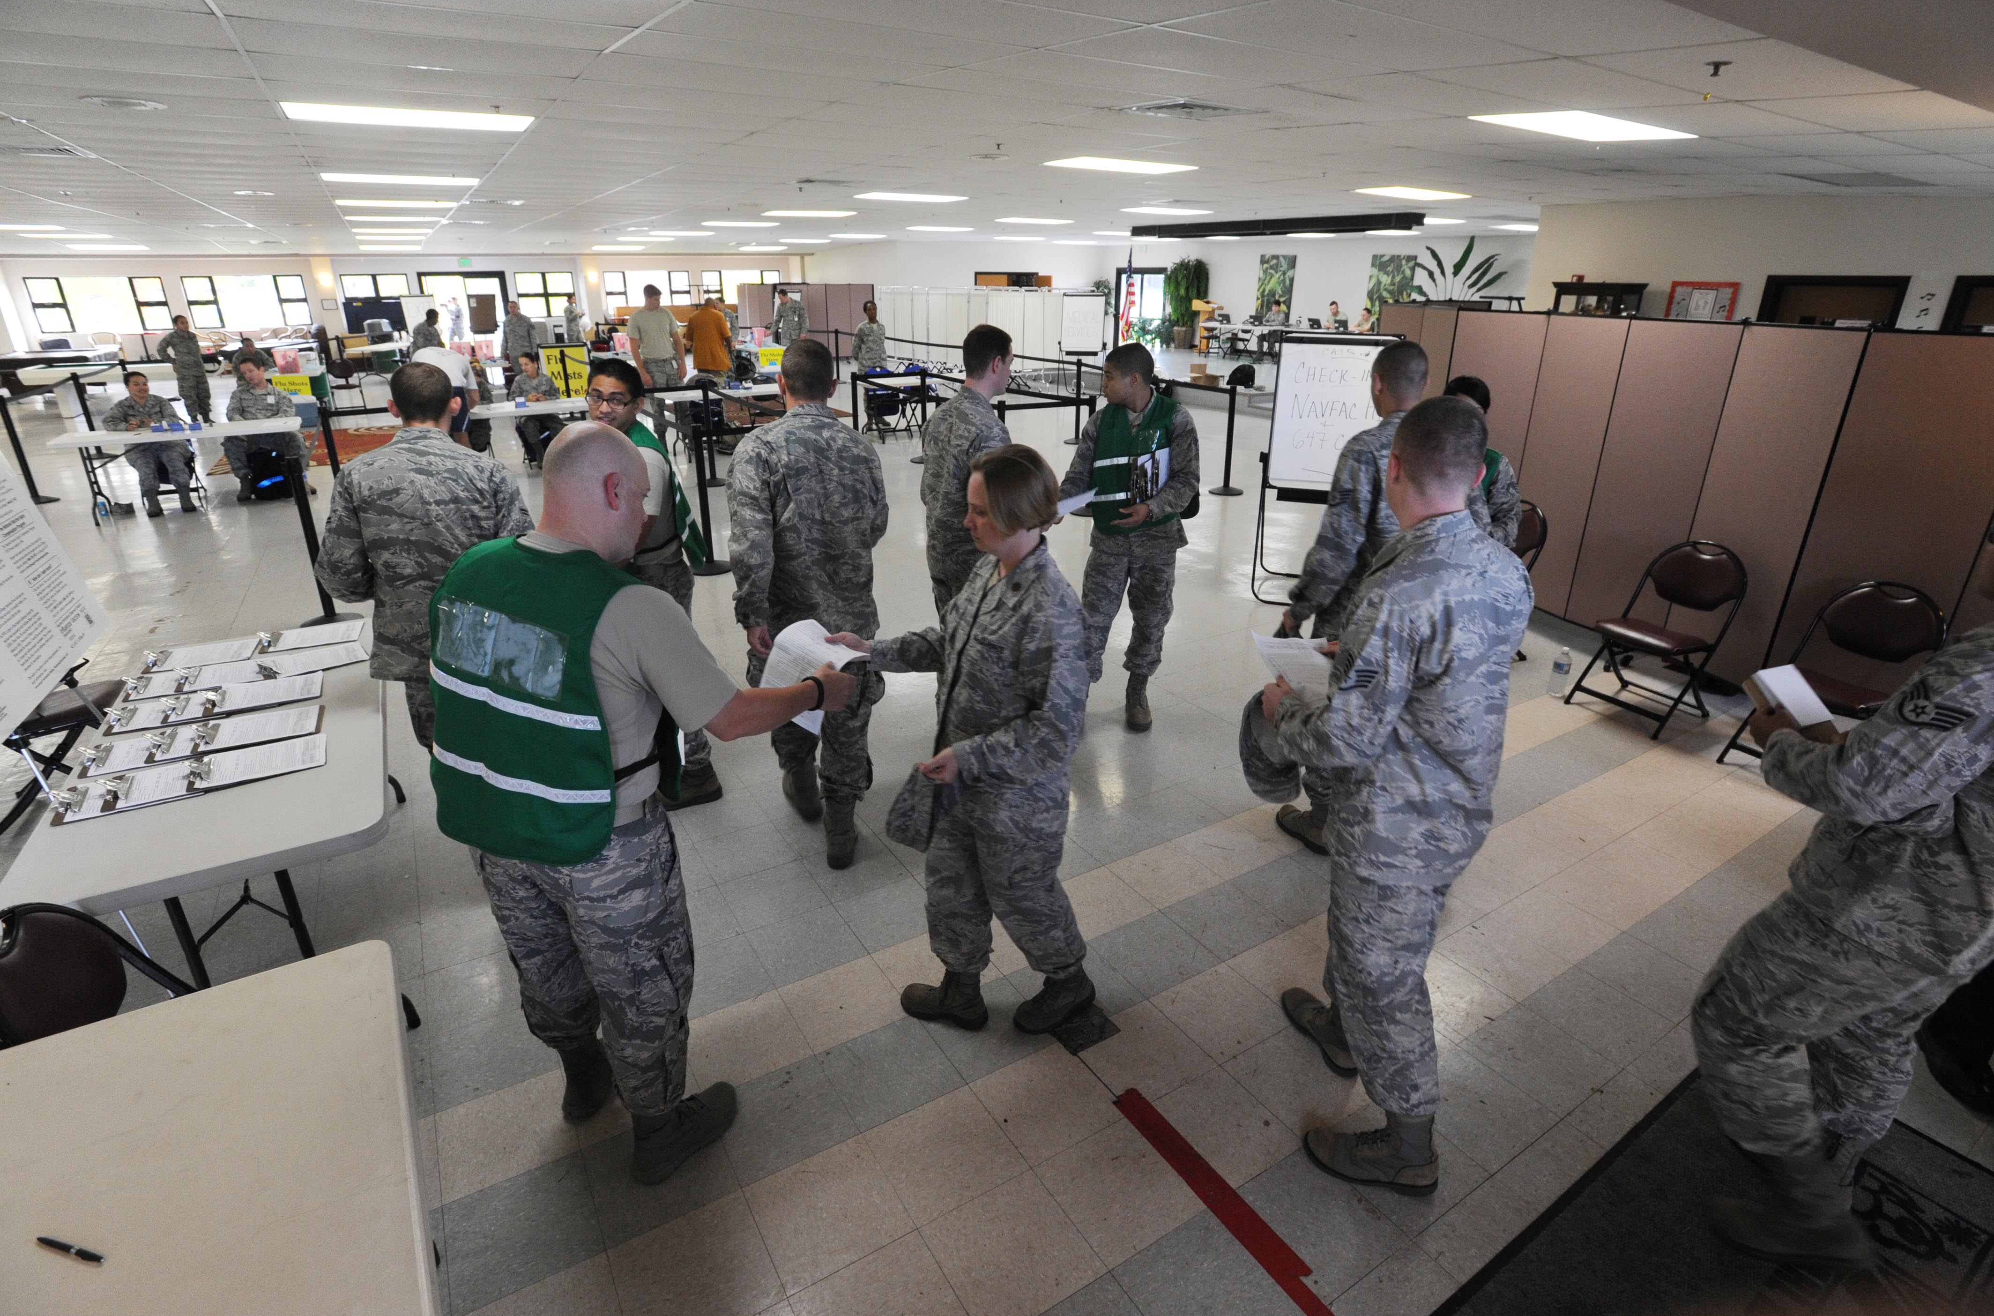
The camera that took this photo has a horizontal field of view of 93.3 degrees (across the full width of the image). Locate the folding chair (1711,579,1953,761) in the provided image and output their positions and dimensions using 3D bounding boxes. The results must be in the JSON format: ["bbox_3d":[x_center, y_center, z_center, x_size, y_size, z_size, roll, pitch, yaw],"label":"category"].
[{"bbox_3d":[3.491,0.099,3.918,0.500,0.835,0.460,-12,24,-27],"label":"folding chair"}]

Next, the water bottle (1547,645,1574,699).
[{"bbox_3d":[2.876,0.076,4.782,0.068,0.240,0.068,0,22,0],"label":"water bottle"}]

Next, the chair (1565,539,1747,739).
[{"bbox_3d":[3.168,-0.130,4.500,0.500,0.835,0.460,-11,24,-26],"label":"chair"}]

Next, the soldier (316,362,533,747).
[{"bbox_3d":[-1.682,-0.049,3.037,0.570,1.750,0.400,-11,25,-26],"label":"soldier"}]

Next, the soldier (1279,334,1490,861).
[{"bbox_3d":[1.254,-0.165,3.278,0.540,1.800,0.470,-8,23,-18],"label":"soldier"}]

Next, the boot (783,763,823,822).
[{"bbox_3d":[-0.805,0.487,3.804,0.110,0.210,0.290,-11,24,-26],"label":"boot"}]

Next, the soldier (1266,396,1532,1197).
[{"bbox_3d":[0.831,0.317,2.105,0.600,1.770,0.530,19,28,39],"label":"soldier"}]

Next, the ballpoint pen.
[{"bbox_3d":[-1.261,0.807,1.281,0.132,0.012,0.012,6,23,14],"label":"ballpoint pen"}]

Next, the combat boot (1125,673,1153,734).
[{"bbox_3d":[0.683,0.192,4.501,0.112,0.220,0.295,0,22,0],"label":"combat boot"}]

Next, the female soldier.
[{"bbox_3d":[-0.050,0.246,2.463,0.640,1.640,0.520,-5,22,-11],"label":"female soldier"}]

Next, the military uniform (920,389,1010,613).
[{"bbox_3d":[-0.101,-0.314,3.854,0.500,1.450,0.380,18,28,38],"label":"military uniform"}]

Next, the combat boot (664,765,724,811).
[{"bbox_3d":[-1.260,0.494,3.788,0.290,0.210,0.110,-10,24,-23],"label":"combat boot"}]

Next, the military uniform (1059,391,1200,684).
[{"bbox_3d":[0.602,-0.514,4.247,0.570,1.350,0.430,7,23,16],"label":"military uniform"}]

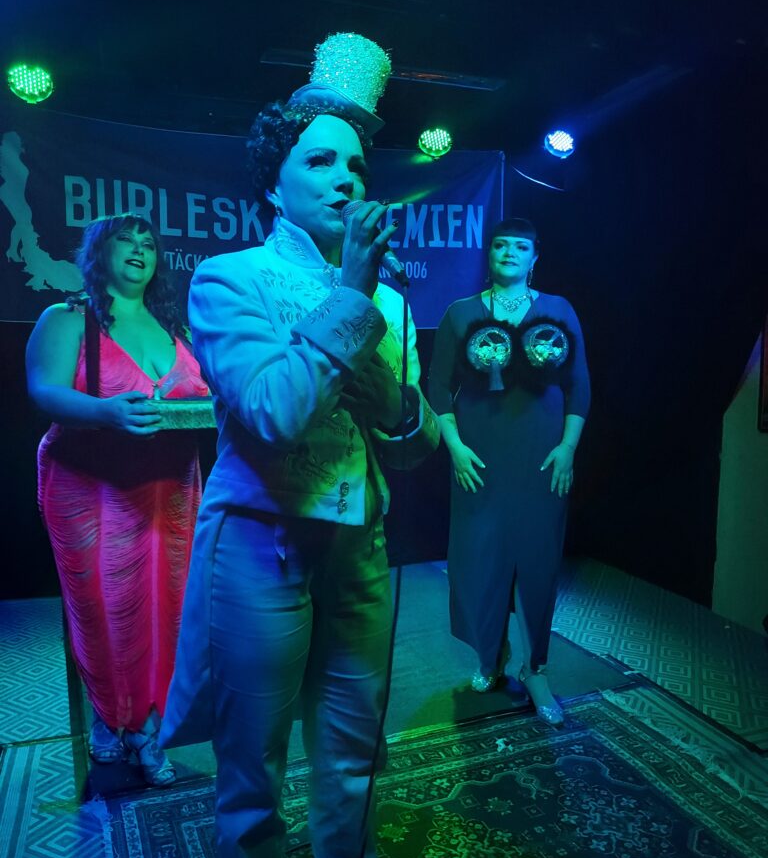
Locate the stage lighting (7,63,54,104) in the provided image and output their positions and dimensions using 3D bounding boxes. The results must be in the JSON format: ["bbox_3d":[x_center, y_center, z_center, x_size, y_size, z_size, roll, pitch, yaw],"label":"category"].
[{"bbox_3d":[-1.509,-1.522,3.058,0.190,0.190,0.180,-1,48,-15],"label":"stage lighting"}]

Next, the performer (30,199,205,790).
[{"bbox_3d":[-0.735,0.211,2.107,0.670,1.665,0.500,-3,7,-31],"label":"performer"}]

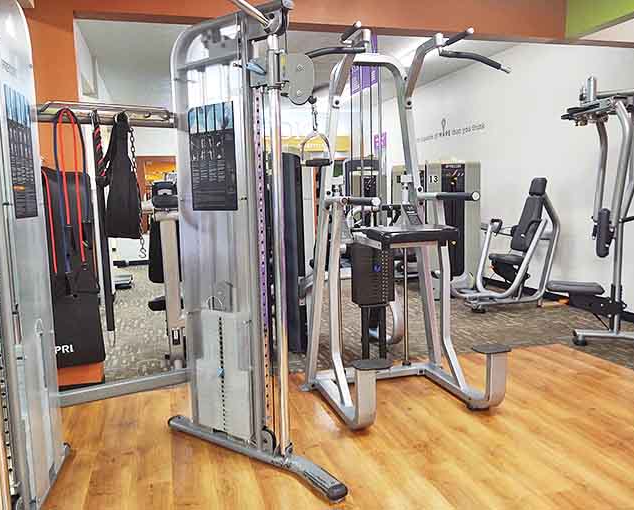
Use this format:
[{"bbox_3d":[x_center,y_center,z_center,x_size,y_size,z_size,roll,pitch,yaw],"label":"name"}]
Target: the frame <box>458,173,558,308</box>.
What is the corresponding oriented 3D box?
[{"bbox_3d":[2.175,-0.129,5.783,1.130,1.420,0.760,-3,7,-16],"label":"frame"}]

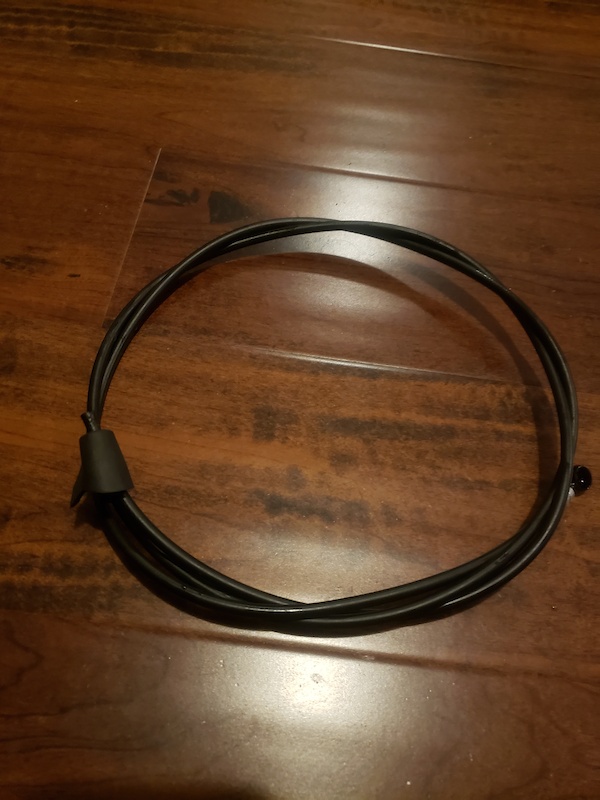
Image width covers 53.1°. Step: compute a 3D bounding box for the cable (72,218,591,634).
[{"bbox_3d":[0.019,-0.004,0.258,0.207,0.029,0.195,2,61,-4],"label":"cable"}]

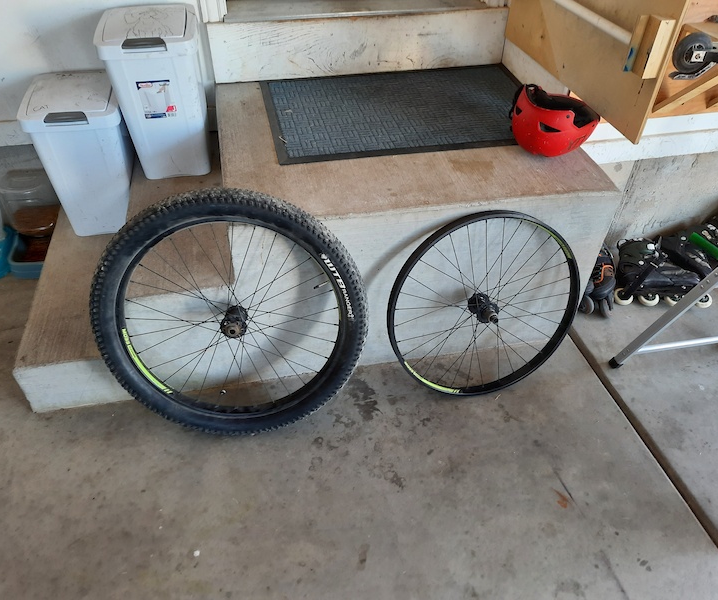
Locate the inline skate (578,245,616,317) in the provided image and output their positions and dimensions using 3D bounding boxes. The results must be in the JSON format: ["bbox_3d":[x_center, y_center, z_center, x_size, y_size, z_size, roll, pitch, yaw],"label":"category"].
[{"bbox_3d":[0.852,-0.108,2.028,0.120,0.270,0.290,-1,43,-4],"label":"inline skate"}]

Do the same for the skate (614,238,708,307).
[{"bbox_3d":[1.133,-0.091,2.022,0.360,0.275,0.125,2,37,1],"label":"skate"}]

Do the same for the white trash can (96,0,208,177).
[{"bbox_3d":[-0.632,-0.672,1.804,0.275,0.468,0.325,-9,45,-13],"label":"white trash can"}]

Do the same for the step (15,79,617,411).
[{"bbox_3d":[-0.202,-0.285,1.916,1.710,0.604,0.885,-7,44,-10],"label":"step"}]

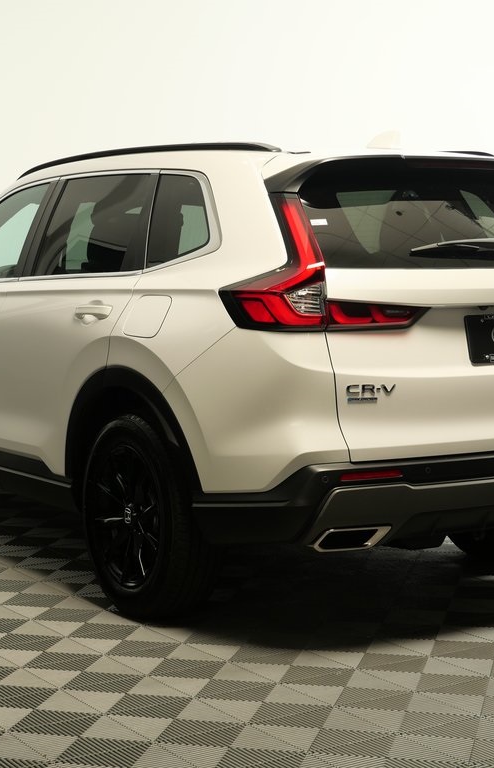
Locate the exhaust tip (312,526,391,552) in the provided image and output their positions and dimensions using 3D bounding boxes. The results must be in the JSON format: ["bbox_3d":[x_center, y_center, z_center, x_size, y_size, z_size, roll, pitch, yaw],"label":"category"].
[{"bbox_3d":[0.293,0.450,3.837,0.245,0.070,0.114,-3,6,-32],"label":"exhaust tip"}]

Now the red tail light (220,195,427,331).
[{"bbox_3d":[0.208,-0.369,3.911,0.599,0.425,0.342,-3,6,-32],"label":"red tail light"}]

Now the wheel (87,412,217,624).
[{"bbox_3d":[-0.331,0.441,4.375,0.235,0.720,0.708,-3,6,-32],"label":"wheel"}]

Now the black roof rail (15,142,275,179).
[{"bbox_3d":[-0.439,-0.826,4.808,0.054,0.070,1.900,-4,6,-34],"label":"black roof rail"}]

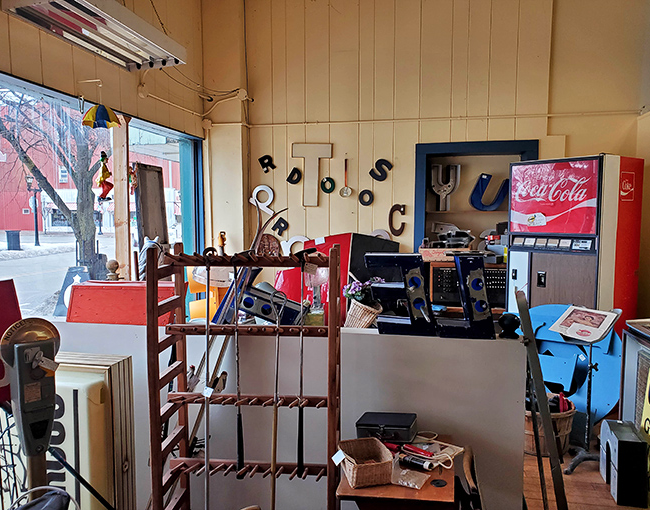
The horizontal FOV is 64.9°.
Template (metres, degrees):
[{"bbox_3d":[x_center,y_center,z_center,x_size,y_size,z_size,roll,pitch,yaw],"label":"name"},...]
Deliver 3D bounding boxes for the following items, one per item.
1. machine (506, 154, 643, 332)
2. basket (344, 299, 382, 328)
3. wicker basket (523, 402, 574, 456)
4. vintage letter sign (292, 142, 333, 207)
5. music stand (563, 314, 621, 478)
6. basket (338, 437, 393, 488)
[{"bbox_3d":[1.903,0.213,3.959,0.620,1.853,0.705,-4,6,-36],"label":"machine"},{"bbox_3d":[0.183,0.313,2.523,0.165,0.150,0.165,20,10,-2],"label":"basket"},{"bbox_3d":[1.388,1.068,3.197,0.349,0.279,0.349,0,5,0],"label":"wicker basket"},{"bbox_3d":[-0.117,-0.766,4.910,0.383,0.597,0.060,1,5,12],"label":"vintage letter sign"},{"bbox_3d":[1.546,0.767,2.981,0.340,0.915,0.340,-2,5,-24],"label":"music stand"},{"bbox_3d":[0.147,0.749,1.835,0.145,0.097,0.178,-1,5,-16],"label":"basket"}]

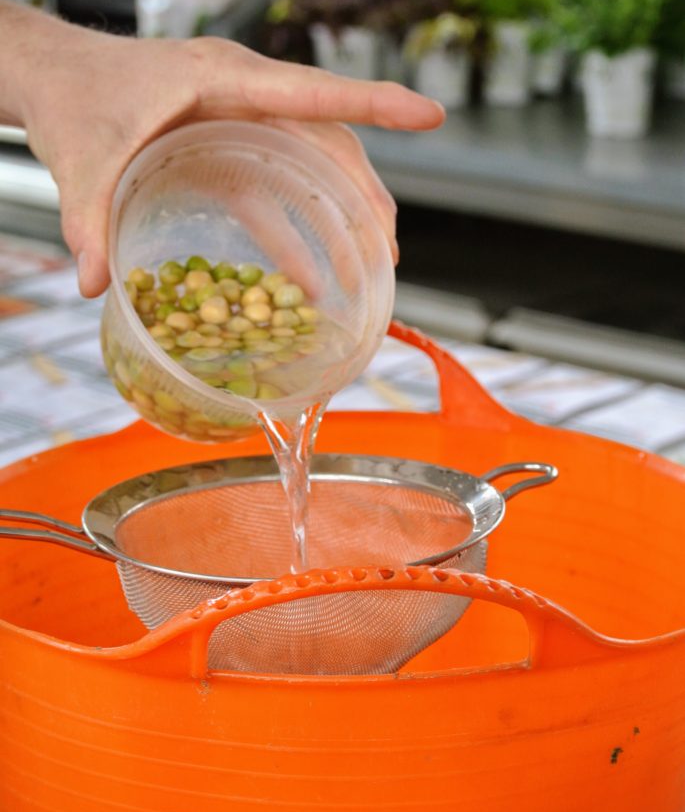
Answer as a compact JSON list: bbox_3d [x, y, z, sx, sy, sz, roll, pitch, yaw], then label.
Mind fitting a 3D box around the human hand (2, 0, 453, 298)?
[{"bbox_3d":[-0.052,-0.112,1.030,0.190,0.125,0.100,0,12,0],"label":"human hand"}]

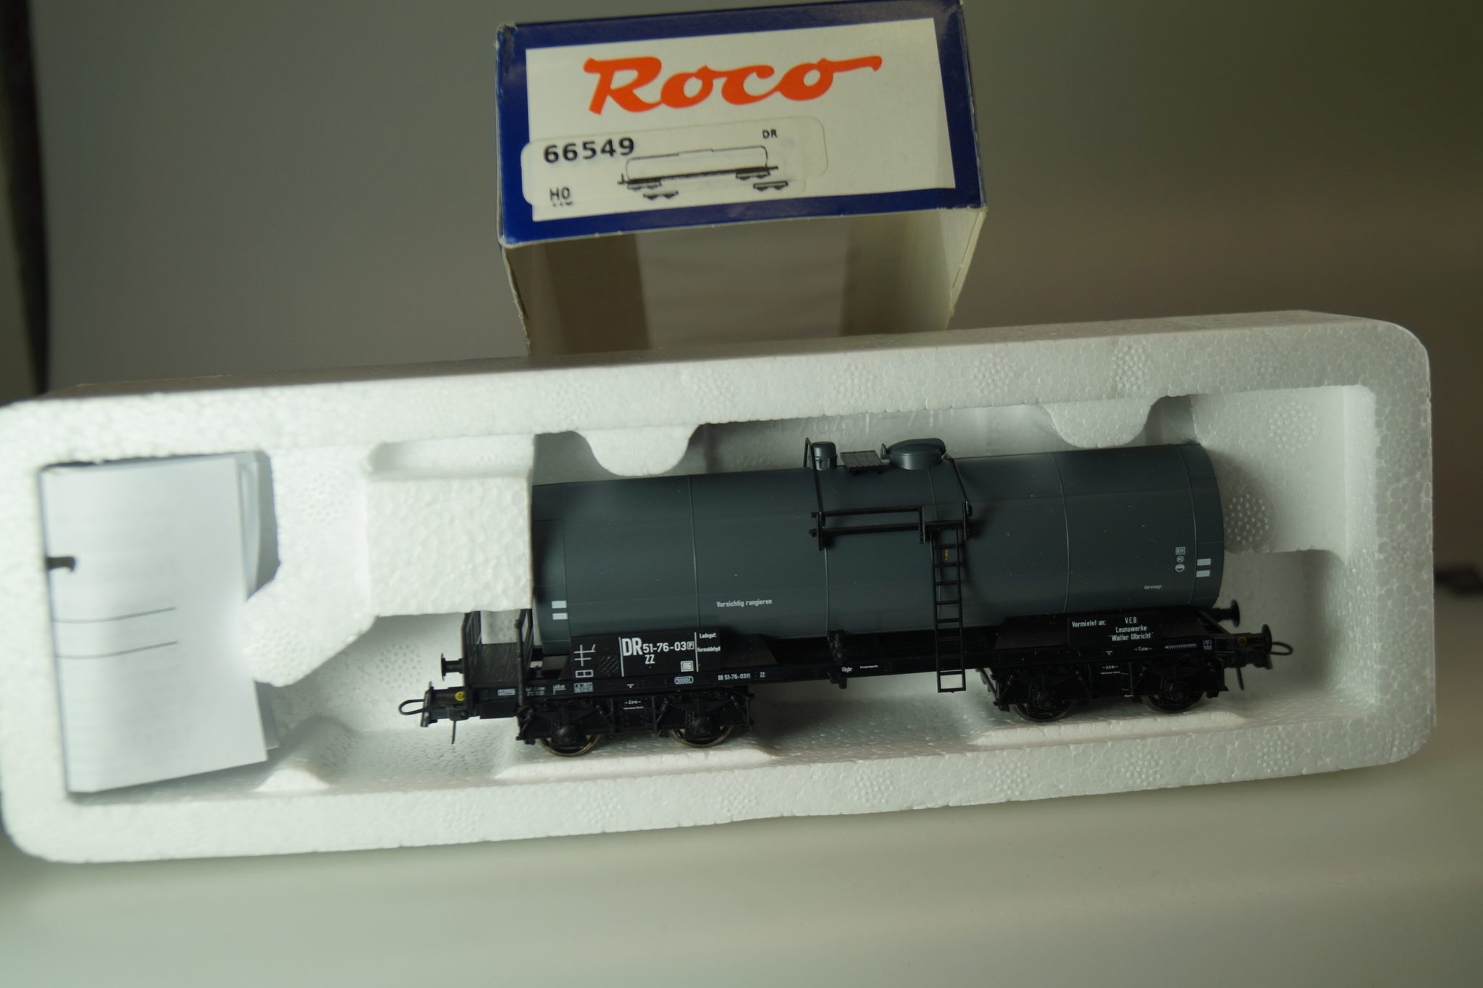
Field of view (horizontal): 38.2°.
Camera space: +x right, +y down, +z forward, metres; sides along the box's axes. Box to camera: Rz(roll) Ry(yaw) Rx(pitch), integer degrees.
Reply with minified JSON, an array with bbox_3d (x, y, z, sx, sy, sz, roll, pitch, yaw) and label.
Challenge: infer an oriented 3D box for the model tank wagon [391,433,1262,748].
[{"bbox_3d":[0.018,0.015,0.371,0.157,0.051,0.035,-4,9,-1],"label":"model tank wagon"}]

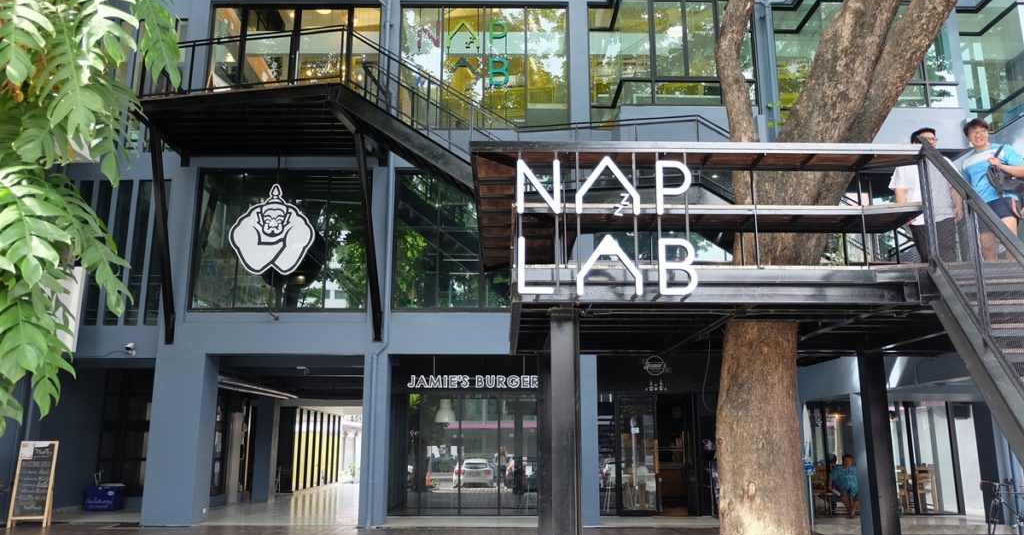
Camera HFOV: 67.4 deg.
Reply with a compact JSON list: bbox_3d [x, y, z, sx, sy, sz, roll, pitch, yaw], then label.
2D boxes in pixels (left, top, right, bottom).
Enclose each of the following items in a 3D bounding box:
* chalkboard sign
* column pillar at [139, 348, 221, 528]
[{"bbox_3d":[-7.973,3.646,12.939,0.624,1.394,0.360,2,-12,-7],"label":"chalkboard sign"},{"bbox_3d":[-5.860,3.031,13.658,0.864,2.909,0.705,0,-12,0],"label":"column pillar"}]

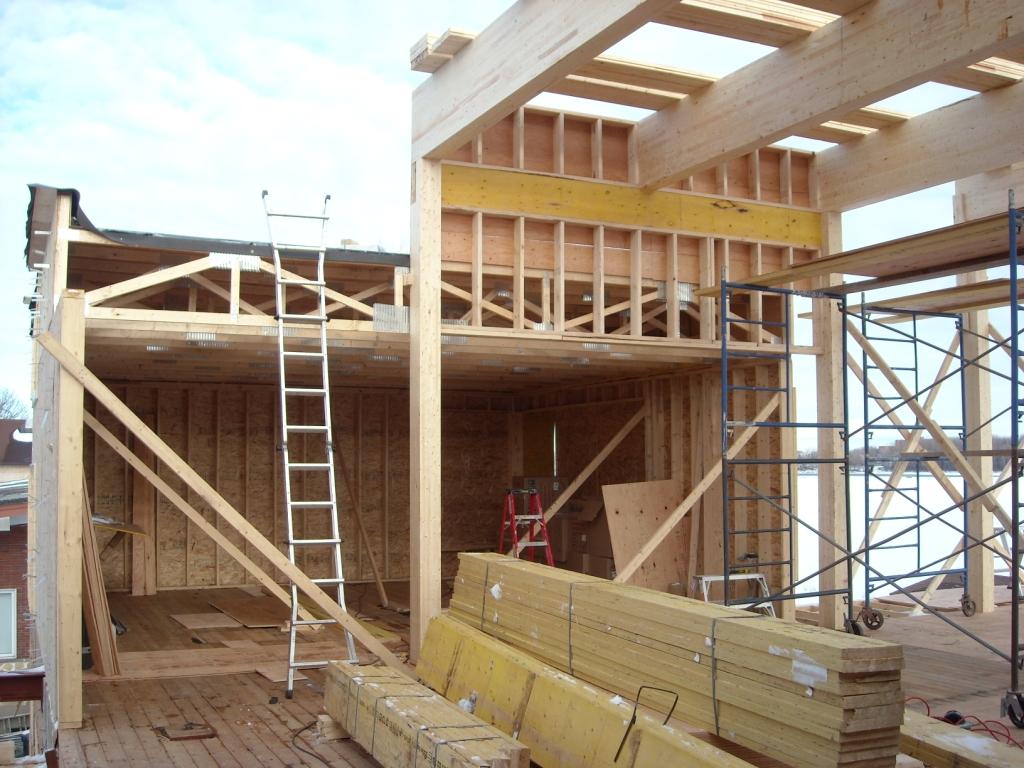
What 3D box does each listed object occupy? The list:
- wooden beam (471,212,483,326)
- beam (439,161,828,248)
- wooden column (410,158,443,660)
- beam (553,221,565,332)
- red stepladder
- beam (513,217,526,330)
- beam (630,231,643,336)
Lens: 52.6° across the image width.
[{"bbox_3d":[-0.303,-0.990,9.043,0.038,1.004,0.140,2,-4,-25],"label":"wooden beam"},{"bbox_3d":[1.239,-1.641,9.796,4.197,0.348,0.135,2,-4,-25],"label":"beam"},{"bbox_3d":[-0.728,0.203,8.710,0.186,4.194,0.257,2,-4,-25],"label":"wooden column"},{"bbox_3d":[0.426,-0.968,9.376,0.038,0.996,0.140,2,-4,-25],"label":"beam"},{"bbox_3d":[0.140,1.822,11.150,0.530,1.420,0.880,1,-4,-21],"label":"red stepladder"},{"bbox_3d":[0.062,-0.977,9.210,0.038,0.996,0.140,2,-4,-25],"label":"beam"},{"bbox_3d":[1.164,-0.945,9.714,0.038,0.980,0.140,2,-4,-25],"label":"beam"}]

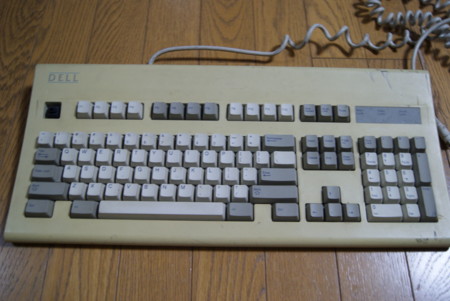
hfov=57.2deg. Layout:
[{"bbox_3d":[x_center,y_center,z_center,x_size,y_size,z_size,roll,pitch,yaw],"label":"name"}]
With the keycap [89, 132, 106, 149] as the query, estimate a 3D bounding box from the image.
[{"bbox_3d":[-0.142,-0.011,0.456,0.018,0.011,0.018,1,69,-1],"label":"keycap"}]

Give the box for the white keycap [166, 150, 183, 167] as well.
[{"bbox_3d":[-0.056,0.009,0.449,0.018,0.009,0.018,1,69,-1],"label":"white keycap"}]

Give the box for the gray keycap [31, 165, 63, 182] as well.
[{"bbox_3d":[-0.191,0.025,0.442,0.032,0.009,0.018,1,70,-1],"label":"gray keycap"}]

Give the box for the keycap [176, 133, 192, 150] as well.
[{"bbox_3d":[-0.045,-0.009,0.455,0.018,0.010,0.018,1,69,-1],"label":"keycap"}]

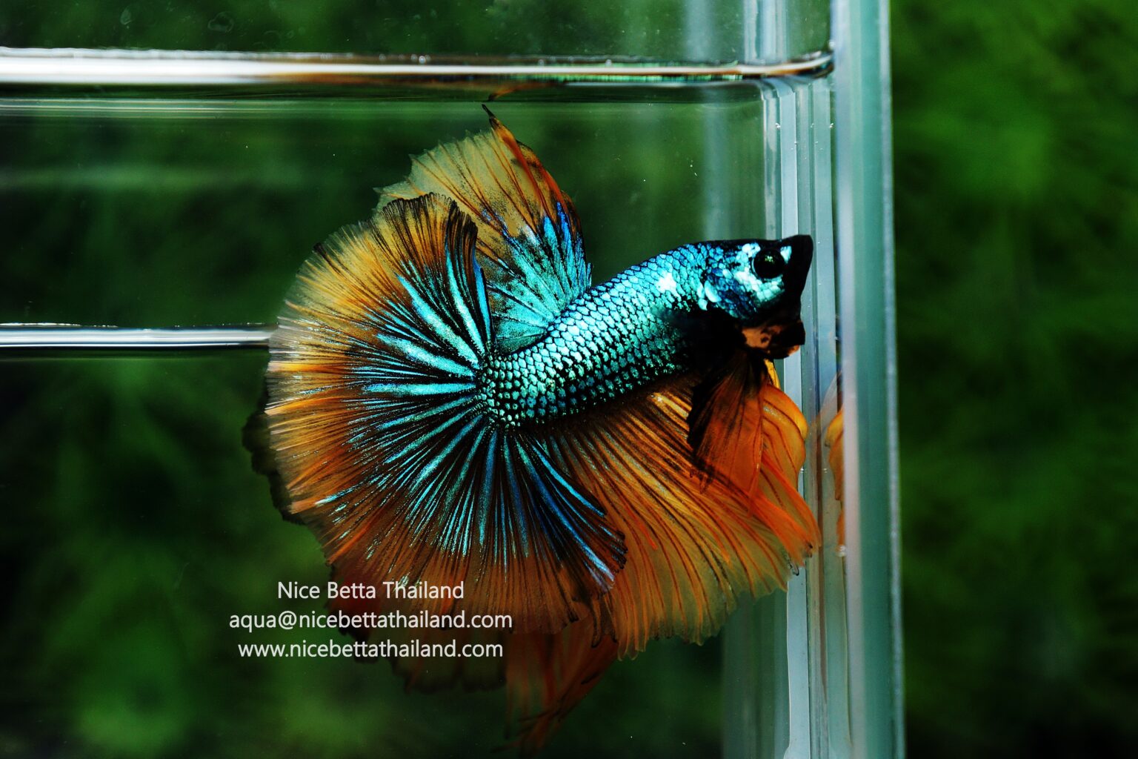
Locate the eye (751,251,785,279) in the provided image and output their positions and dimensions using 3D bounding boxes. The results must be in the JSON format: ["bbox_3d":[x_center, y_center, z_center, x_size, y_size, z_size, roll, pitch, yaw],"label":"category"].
[{"bbox_3d":[0.023,-0.013,0.300,0.004,0.003,0.003,0,-6,0],"label":"eye"}]

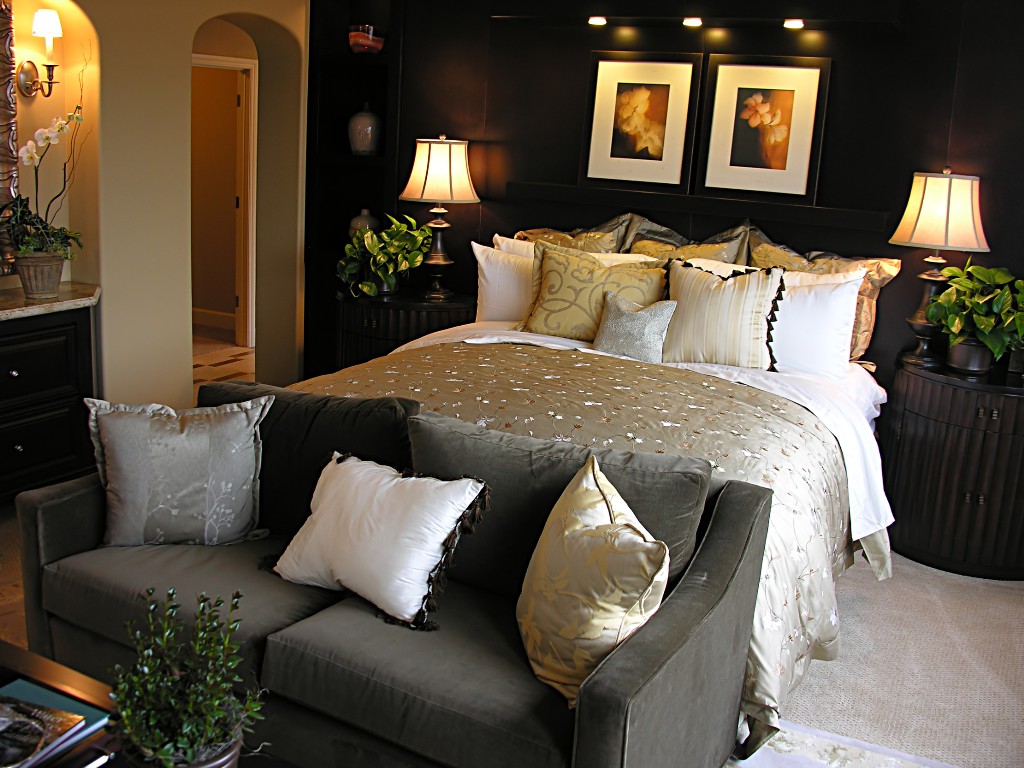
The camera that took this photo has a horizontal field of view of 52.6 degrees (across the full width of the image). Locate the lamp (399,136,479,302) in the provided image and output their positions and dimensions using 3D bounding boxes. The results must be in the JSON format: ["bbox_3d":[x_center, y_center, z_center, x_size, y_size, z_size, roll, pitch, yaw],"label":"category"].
[{"bbox_3d":[-0.366,-0.809,5.114,0.410,0.780,0.410,3,13,-1],"label":"lamp"}]

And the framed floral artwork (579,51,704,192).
[{"bbox_3d":[0.570,-1.180,4.654,0.540,0.630,0.030,10,9,28],"label":"framed floral artwork"}]

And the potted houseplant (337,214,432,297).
[{"bbox_3d":[-0.650,-0.655,5.276,0.470,0.420,0.440,3,13,-1],"label":"potted houseplant"}]

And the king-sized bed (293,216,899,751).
[{"bbox_3d":[0.247,0.057,3.884,2.160,1.200,2.080,10,15,28],"label":"king-sized bed"}]

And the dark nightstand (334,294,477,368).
[{"bbox_3d":[-0.599,-0.077,5.325,0.870,0.760,0.500,10,15,28],"label":"dark nightstand"}]

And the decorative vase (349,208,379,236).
[{"bbox_3d":[-0.812,-0.837,5.734,0.190,0.260,0.190,10,15,28],"label":"decorative vase"}]

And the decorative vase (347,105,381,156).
[{"bbox_3d":[-0.796,-1.379,5.622,0.190,0.280,0.190,3,13,-1],"label":"decorative vase"}]

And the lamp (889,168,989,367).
[{"bbox_3d":[1.647,-0.443,4.005,0.410,0.780,0.410,10,15,28],"label":"lamp"}]

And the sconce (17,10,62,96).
[{"bbox_3d":[-1.981,-1.396,4.364,0.210,0.390,0.130,10,15,28],"label":"sconce"}]

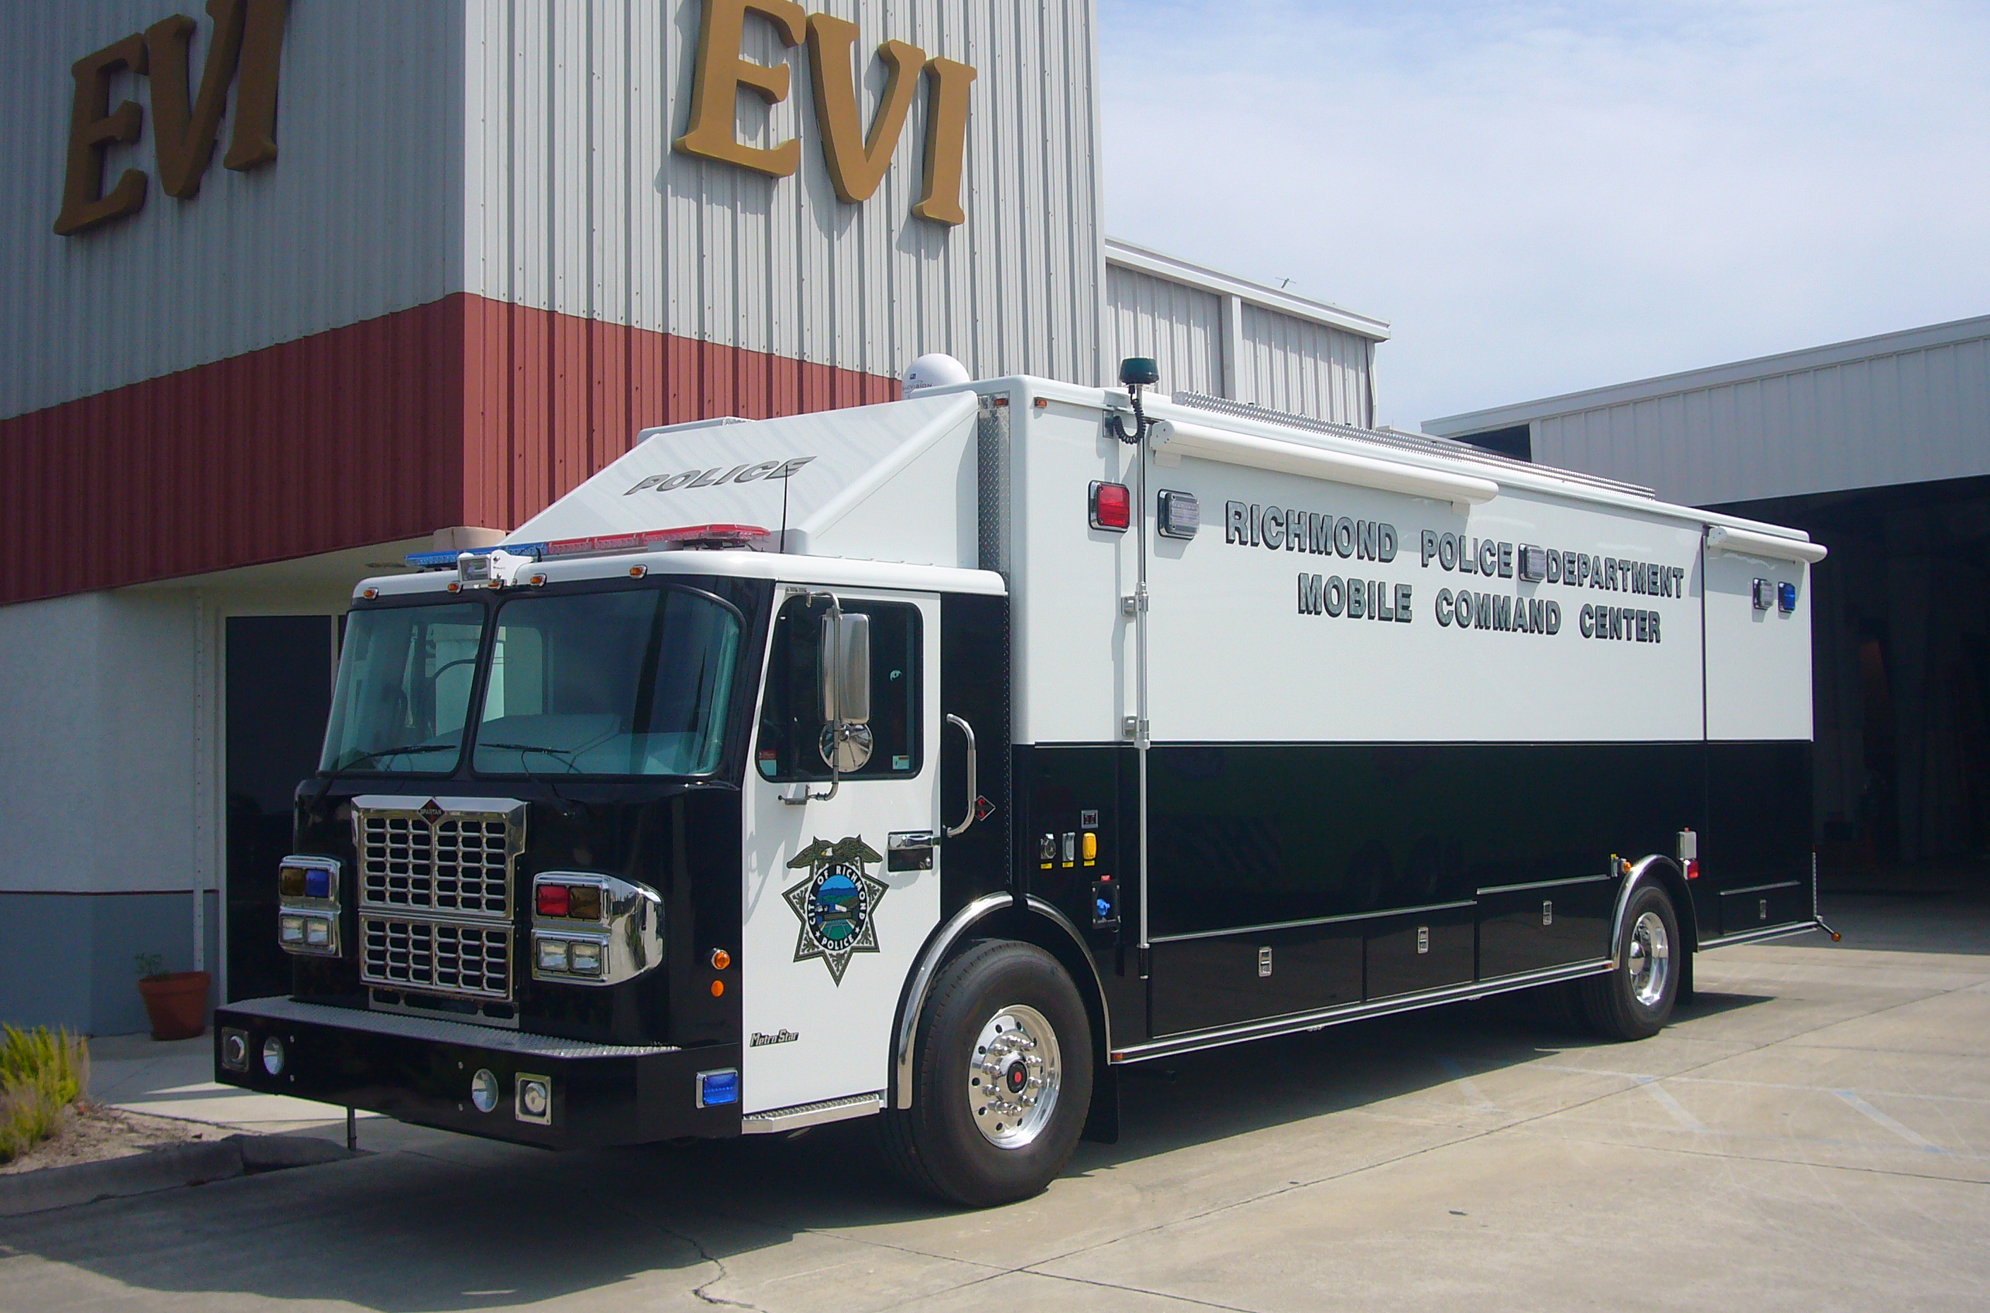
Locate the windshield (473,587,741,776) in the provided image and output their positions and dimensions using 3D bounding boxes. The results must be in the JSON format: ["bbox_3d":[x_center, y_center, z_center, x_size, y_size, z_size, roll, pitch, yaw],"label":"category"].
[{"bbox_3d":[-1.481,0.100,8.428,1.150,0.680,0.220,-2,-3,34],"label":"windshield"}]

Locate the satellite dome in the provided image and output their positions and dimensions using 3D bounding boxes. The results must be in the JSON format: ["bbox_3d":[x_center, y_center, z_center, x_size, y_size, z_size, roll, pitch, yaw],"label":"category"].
[{"bbox_3d":[-0.293,-1.328,11.292,0.341,0.400,0.341,0,-2,0],"label":"satellite dome"}]

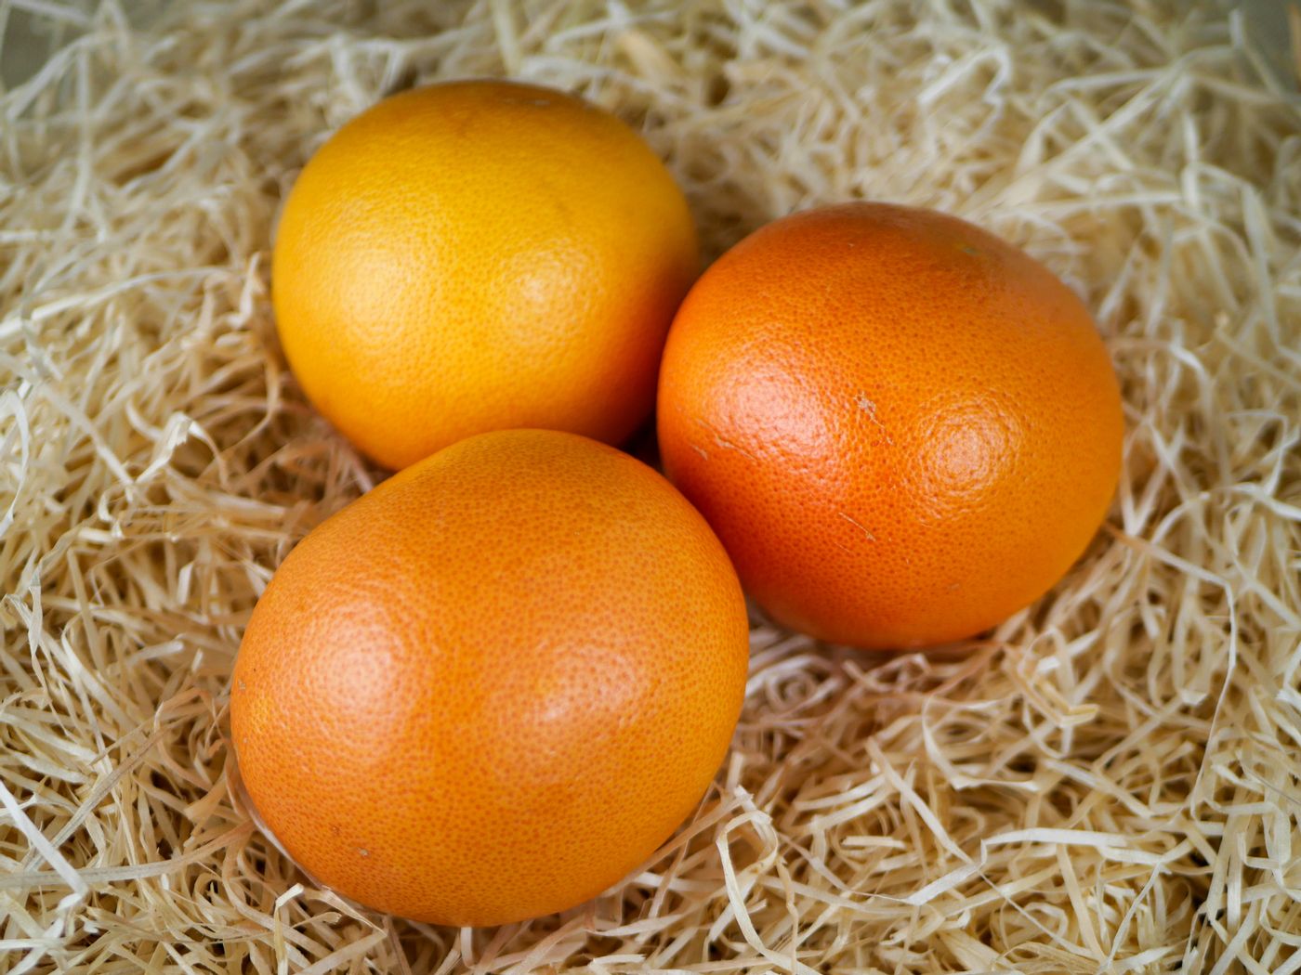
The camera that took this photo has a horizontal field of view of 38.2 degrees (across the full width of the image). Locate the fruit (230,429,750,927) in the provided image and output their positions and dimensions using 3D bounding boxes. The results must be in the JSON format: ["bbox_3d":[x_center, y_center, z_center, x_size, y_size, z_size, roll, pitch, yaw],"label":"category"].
[{"bbox_3d":[-0.033,0.039,0.385,0.106,0.100,0.103,0,52,0],"label":"fruit"}]

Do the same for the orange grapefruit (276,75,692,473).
[{"bbox_3d":[-0.039,-0.049,0.448,0.102,0.096,0.101,0,52,0],"label":"orange grapefruit"}]

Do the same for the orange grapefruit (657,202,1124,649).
[{"bbox_3d":[0.053,-0.014,0.419,0.104,0.099,0.102,0,52,0],"label":"orange grapefruit"}]

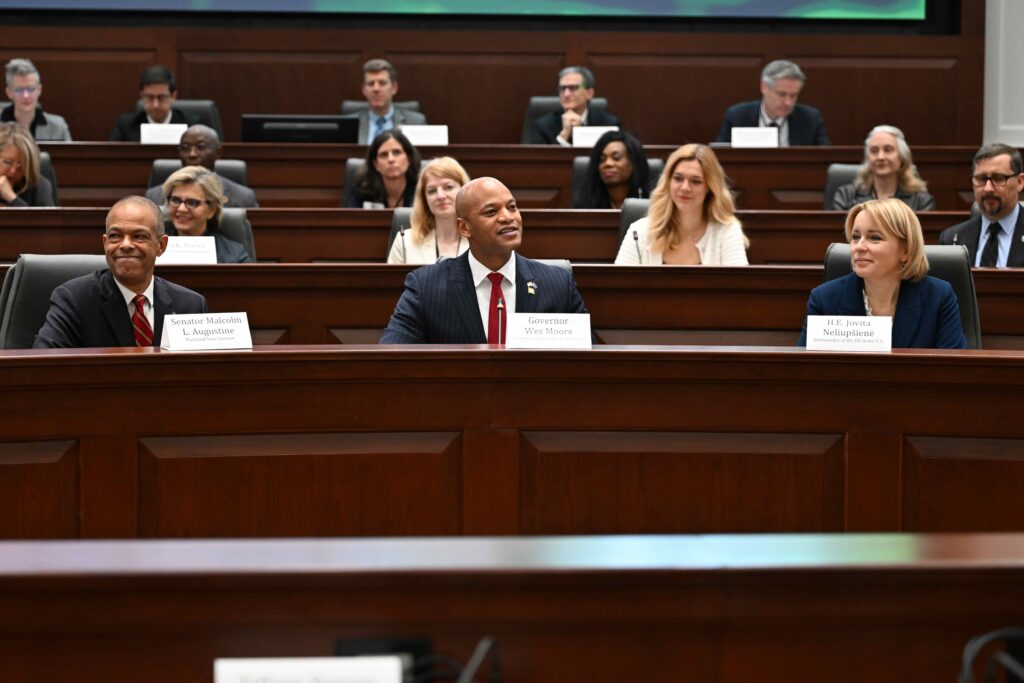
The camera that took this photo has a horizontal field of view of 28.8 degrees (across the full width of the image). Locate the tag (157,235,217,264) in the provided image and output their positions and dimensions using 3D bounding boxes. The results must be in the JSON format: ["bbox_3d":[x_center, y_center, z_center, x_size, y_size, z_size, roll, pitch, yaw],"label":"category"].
[{"bbox_3d":[-1.114,-0.309,6.732,0.220,0.092,0.066,-1,3,-19],"label":"tag"}]

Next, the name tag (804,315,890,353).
[{"bbox_3d":[0.868,-0.021,5.120,0.219,0.087,0.080,1,4,8],"label":"name tag"}]

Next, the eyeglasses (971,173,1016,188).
[{"bbox_3d":[1.694,-0.565,6.920,0.143,0.046,0.140,3,11,34],"label":"eyeglasses"}]

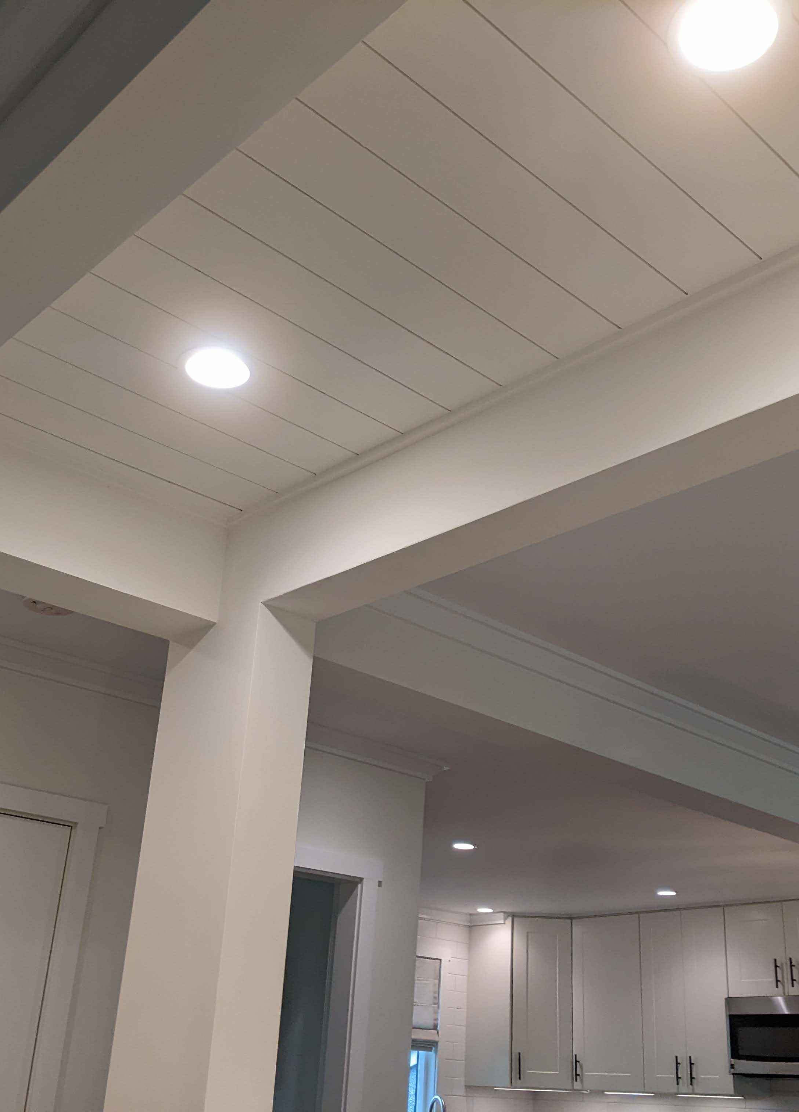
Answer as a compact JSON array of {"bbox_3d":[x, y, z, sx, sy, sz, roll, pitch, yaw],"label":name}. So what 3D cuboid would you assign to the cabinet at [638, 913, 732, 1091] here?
[{"bbox_3d":[1.853,2.720,7.058,0.390,1.027,0.608,23,-31,-38],"label":"cabinet"}]

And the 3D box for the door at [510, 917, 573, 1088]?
[{"bbox_3d":[0.923,2.865,7.454,0.400,1.010,0.025,2,-24,3],"label":"door"}]

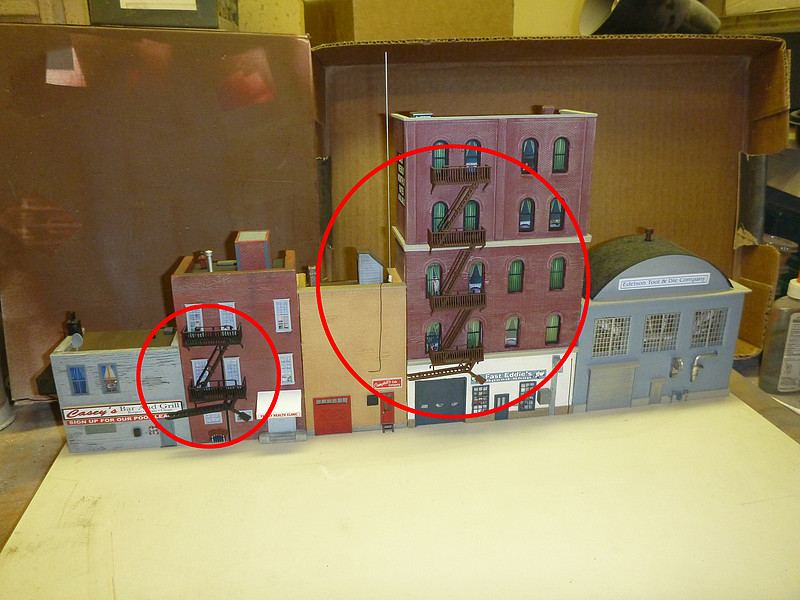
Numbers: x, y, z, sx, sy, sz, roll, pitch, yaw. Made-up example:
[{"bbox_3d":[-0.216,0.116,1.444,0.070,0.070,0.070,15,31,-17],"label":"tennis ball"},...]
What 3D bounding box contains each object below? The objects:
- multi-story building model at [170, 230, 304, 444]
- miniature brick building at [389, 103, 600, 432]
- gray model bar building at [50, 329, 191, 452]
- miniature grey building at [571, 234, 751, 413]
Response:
[{"bbox_3d":[-0.129,0.031,0.536,0.093,0.161,0.068,-3,19,-8],"label":"multi-story building model"},{"bbox_3d":[0.074,-0.028,0.551,0.150,0.258,0.079,-3,19,-8],"label":"miniature brick building"},{"bbox_3d":[-0.222,0.070,0.537,0.094,0.088,0.056,-3,19,-8],"label":"gray model bar building"},{"bbox_3d":[0.224,0.016,0.593,0.159,0.144,0.068,-4,19,-9],"label":"miniature grey building"}]

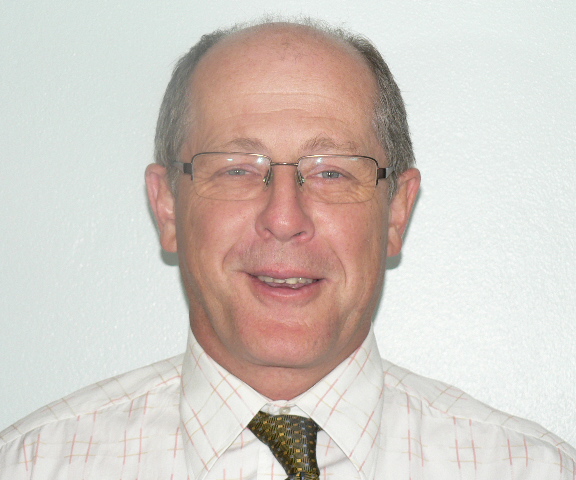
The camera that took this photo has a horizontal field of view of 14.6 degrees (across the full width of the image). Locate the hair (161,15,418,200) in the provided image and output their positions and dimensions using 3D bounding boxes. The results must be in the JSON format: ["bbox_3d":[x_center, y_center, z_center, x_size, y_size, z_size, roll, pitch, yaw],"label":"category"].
[{"bbox_3d":[-0.003,-0.083,1.640,0.186,0.165,0.185,2,-3,-1],"label":"hair"}]

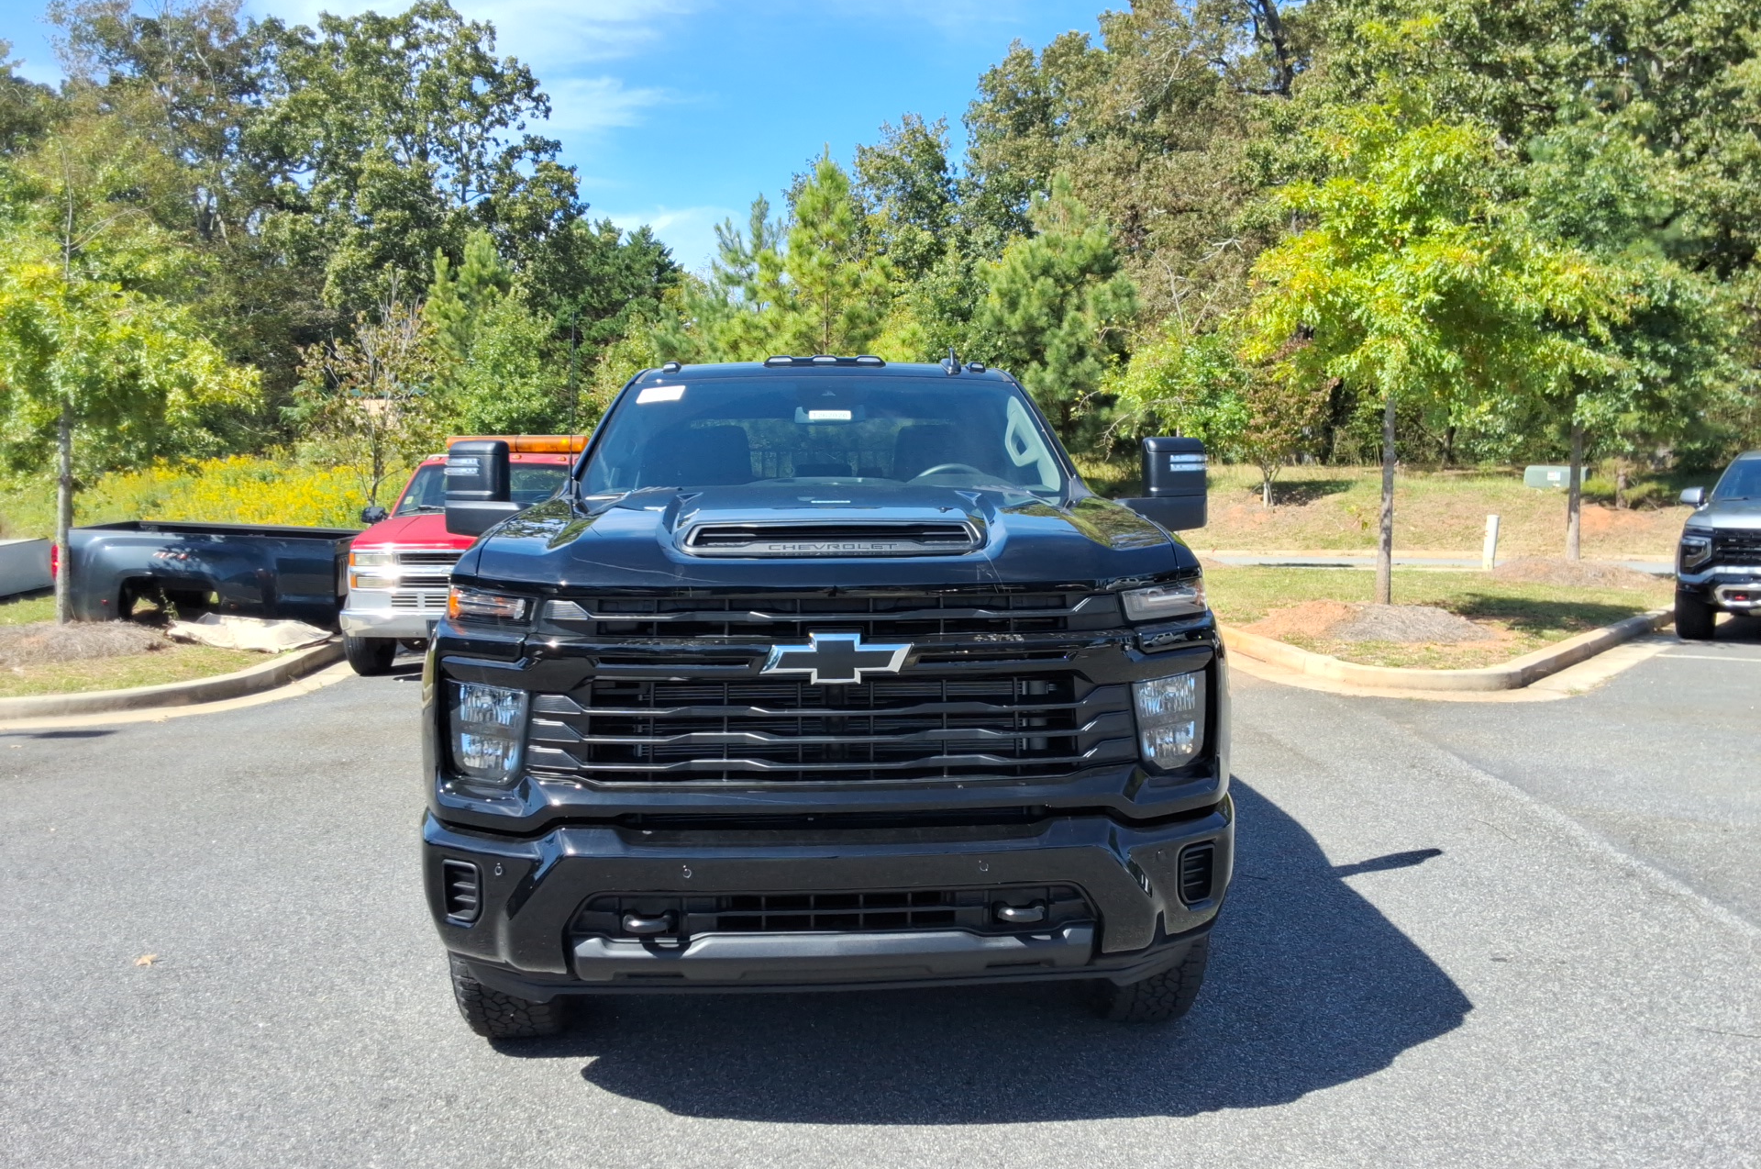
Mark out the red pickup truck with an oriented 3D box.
[{"bbox_3d":[-3.280,-0.350,13.650,2.050,1.980,5.600,0,4,1],"label":"red pickup truck"}]

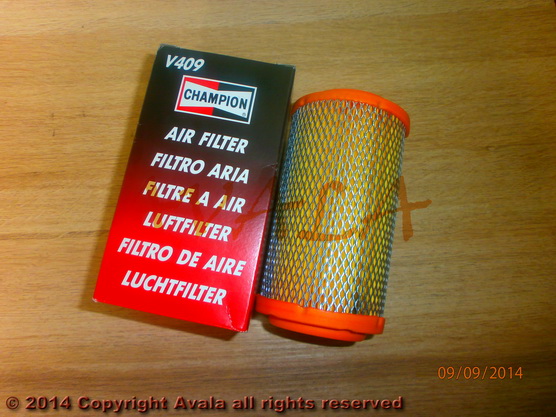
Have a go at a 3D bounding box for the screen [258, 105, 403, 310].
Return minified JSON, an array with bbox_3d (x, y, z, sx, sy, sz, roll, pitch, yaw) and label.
[{"bbox_3d":[0.047,0.004,0.360,0.096,0.096,0.155,10,79,1],"label":"screen"}]

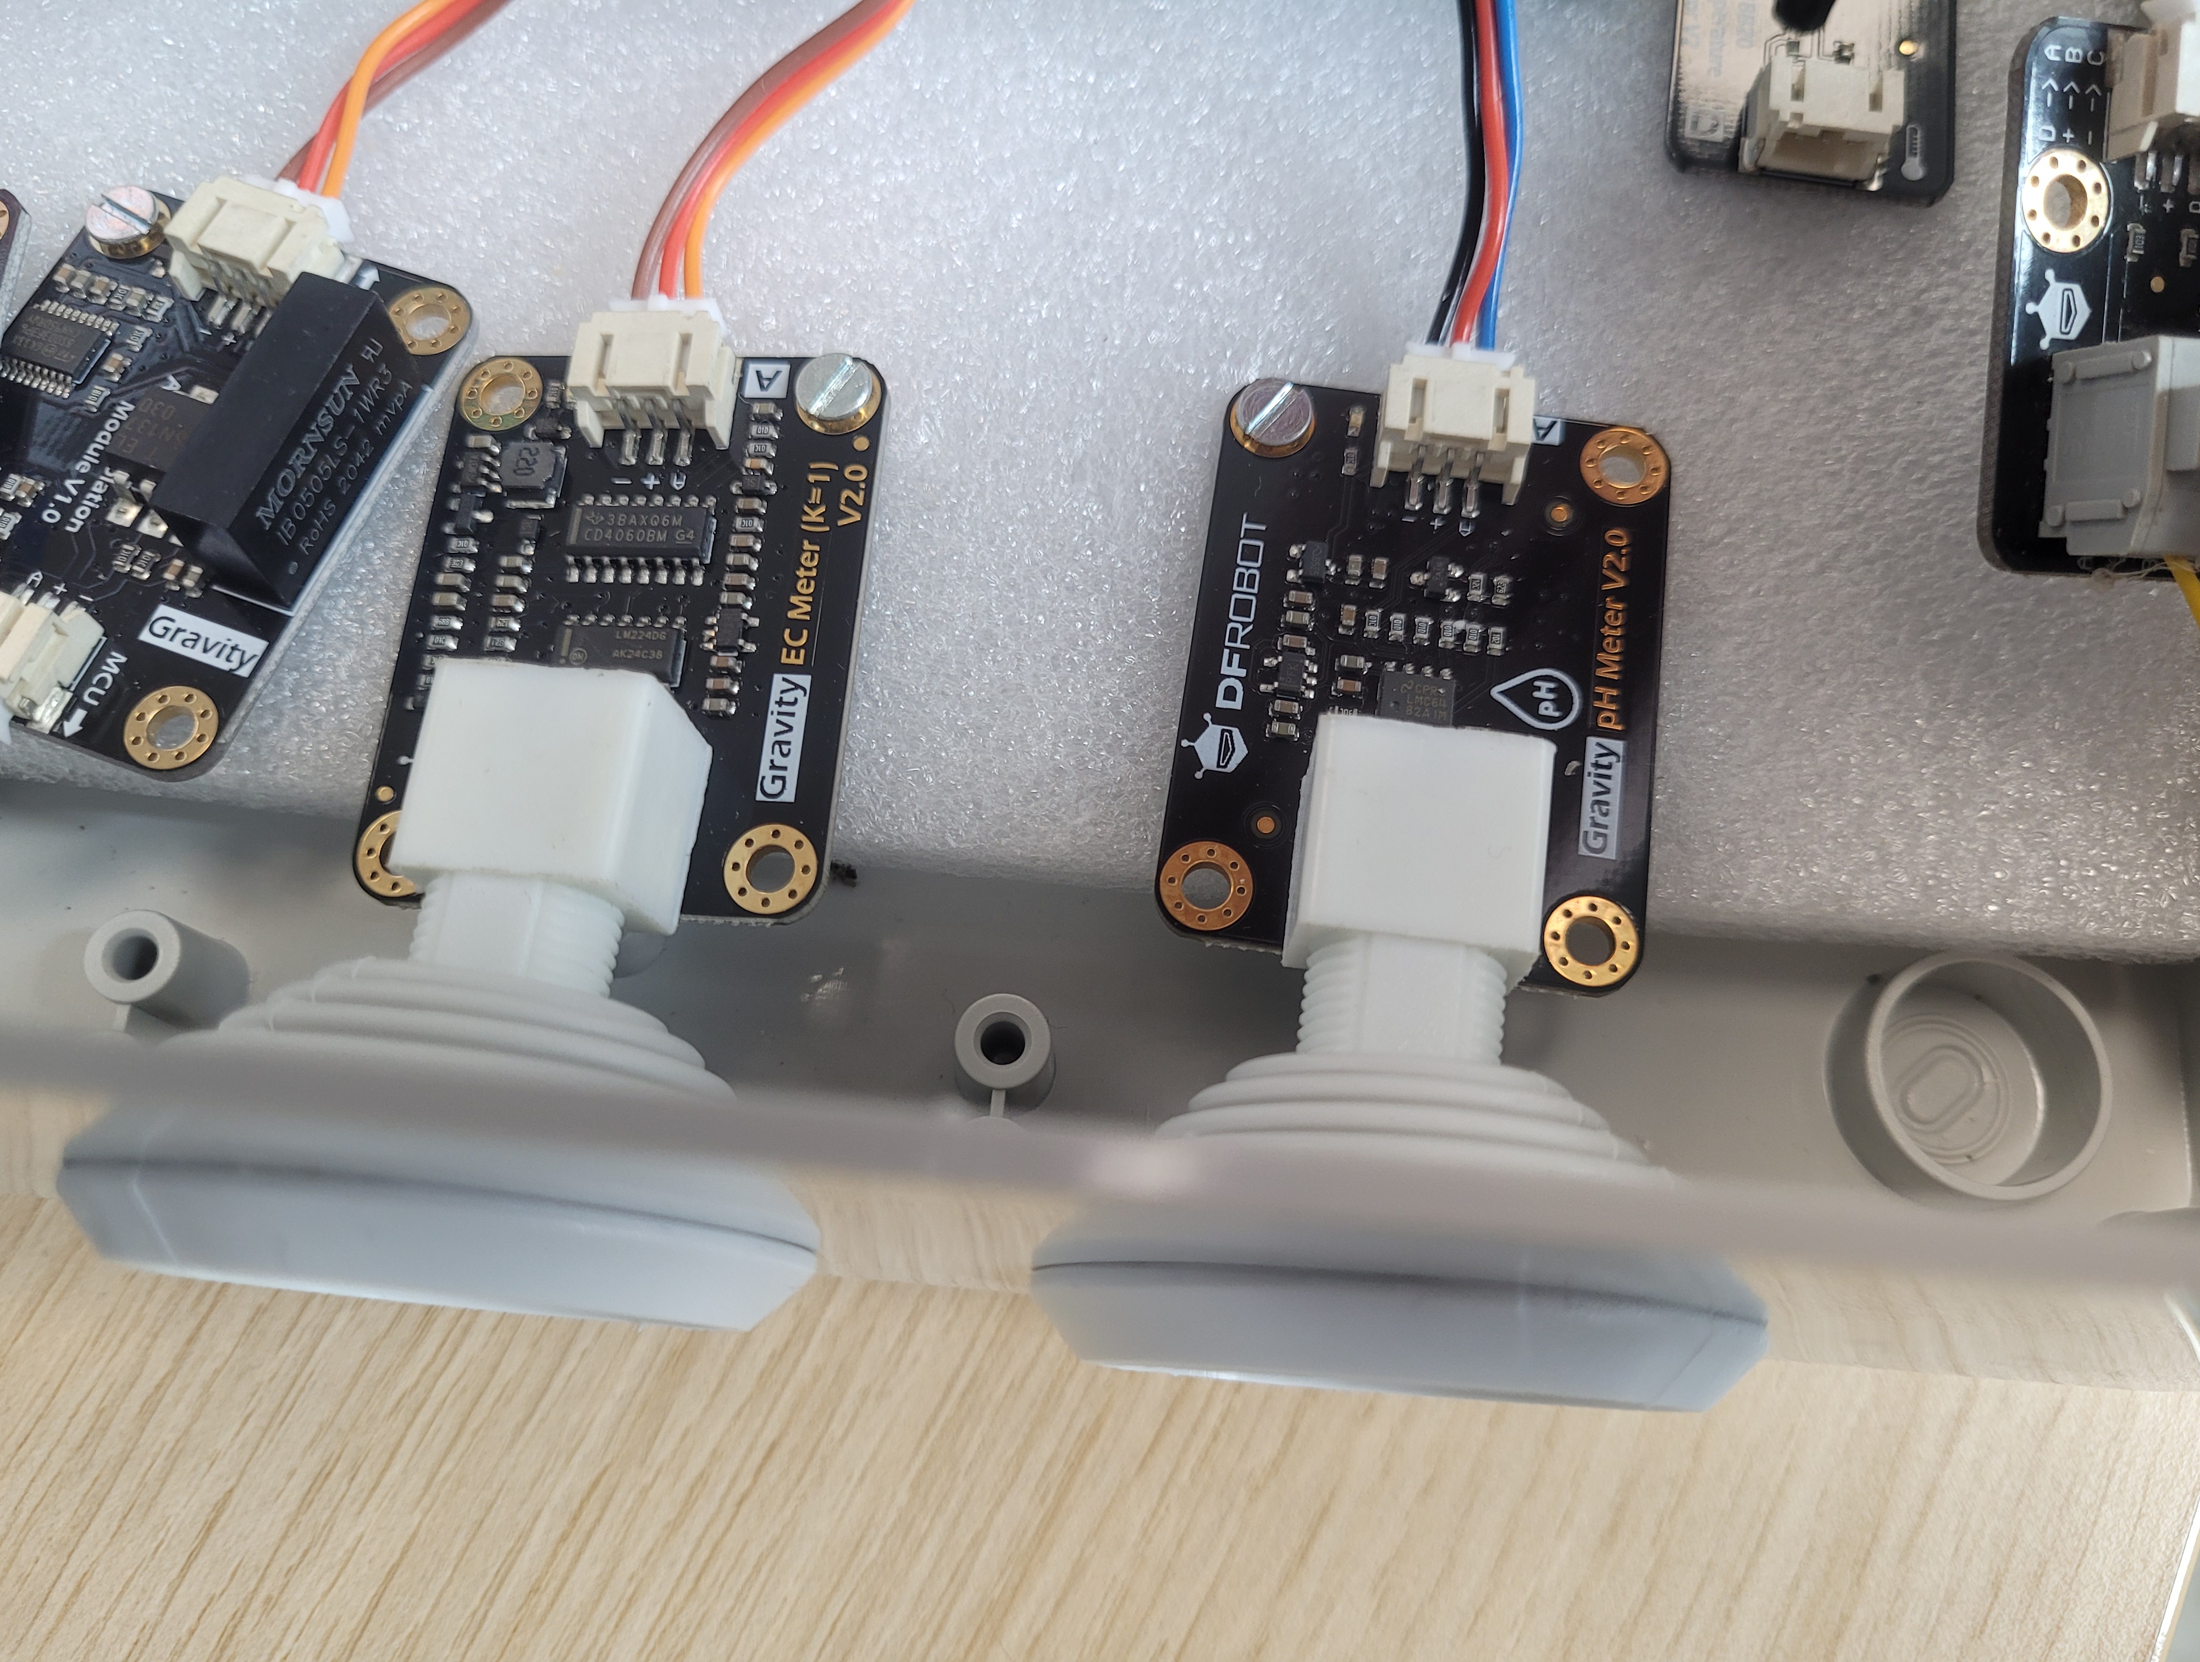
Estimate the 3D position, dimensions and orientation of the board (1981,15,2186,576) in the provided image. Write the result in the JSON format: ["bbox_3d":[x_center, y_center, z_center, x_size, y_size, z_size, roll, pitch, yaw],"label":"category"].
[{"bbox_3d":[0.064,-0.031,0.100,0.022,0.002,0.032,1,95,-12],"label":"board"}]

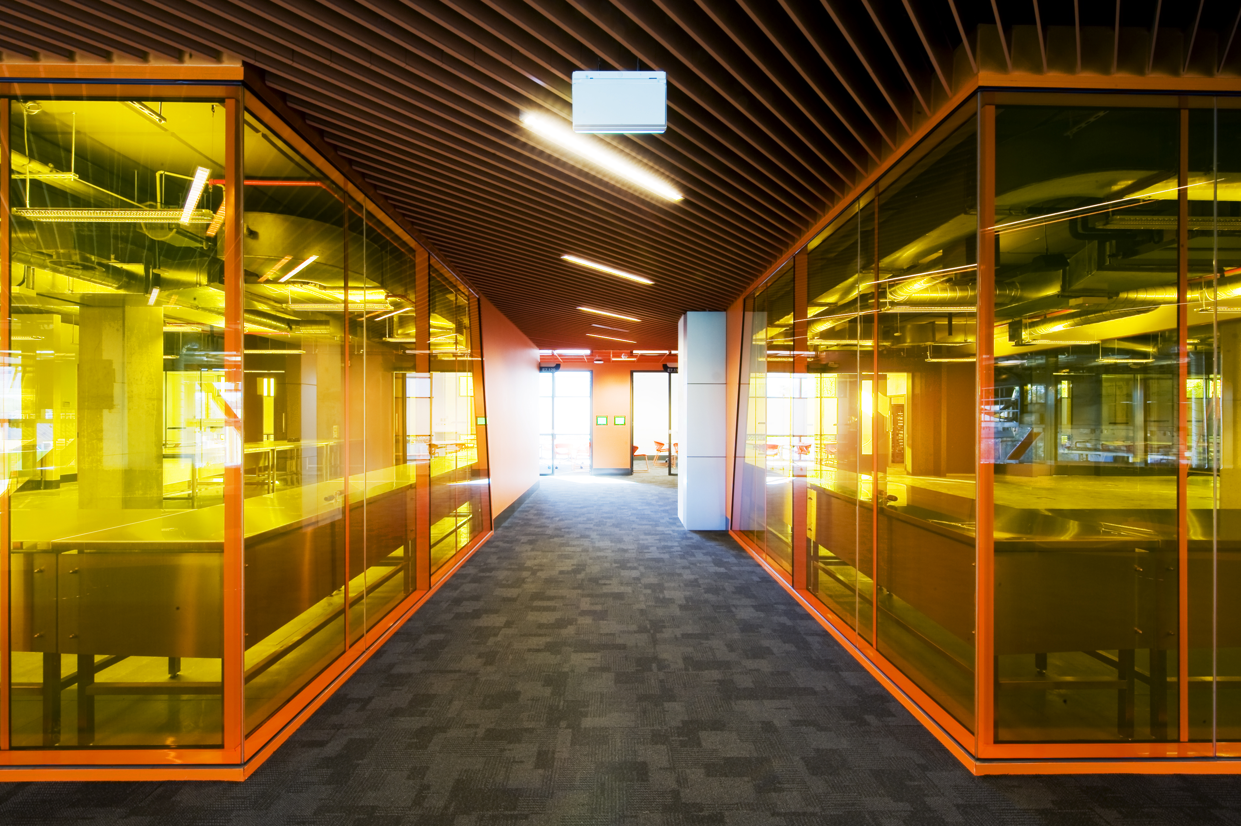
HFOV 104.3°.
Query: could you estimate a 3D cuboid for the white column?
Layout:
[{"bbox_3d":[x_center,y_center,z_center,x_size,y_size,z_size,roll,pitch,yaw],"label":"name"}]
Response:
[{"bbox_3d":[1.089,0.105,6.506,0.500,2.760,0.770,0,0,-1],"label":"white column"}]

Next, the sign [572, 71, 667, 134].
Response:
[{"bbox_3d":[-0.004,-1.149,1.790,0.343,0.203,0.050,0,0,-1],"label":"sign"}]

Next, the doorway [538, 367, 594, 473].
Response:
[{"bbox_3d":[-1.340,0.242,11.826,1.339,2.575,0.120,0,0,-1],"label":"doorway"}]

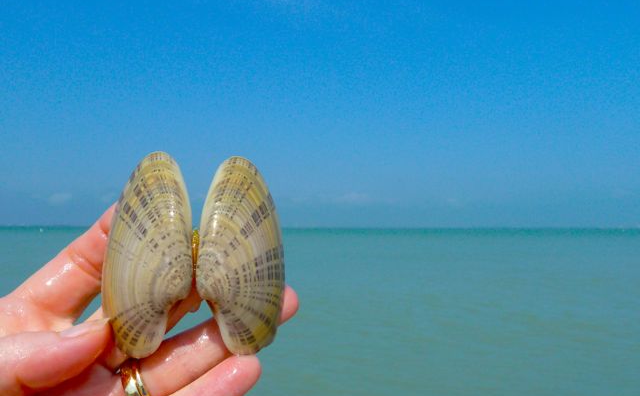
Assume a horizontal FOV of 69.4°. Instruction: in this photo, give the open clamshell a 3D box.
[{"bbox_3d":[-0.046,0.021,0.170,0.066,0.075,0.023,2,-3,-9],"label":"open clamshell"}]

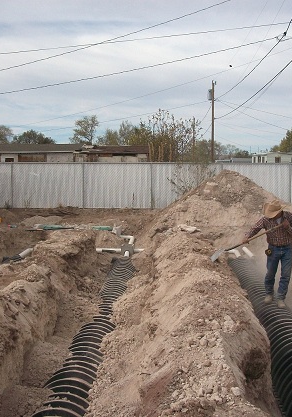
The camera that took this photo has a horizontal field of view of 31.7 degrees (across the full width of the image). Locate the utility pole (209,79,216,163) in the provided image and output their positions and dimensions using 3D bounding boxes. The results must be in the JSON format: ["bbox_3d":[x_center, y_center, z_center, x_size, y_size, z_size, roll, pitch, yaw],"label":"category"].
[{"bbox_3d":[6.430,-7.450,49.700,0.750,9.700,0.550,0,5,0],"label":"utility pole"}]

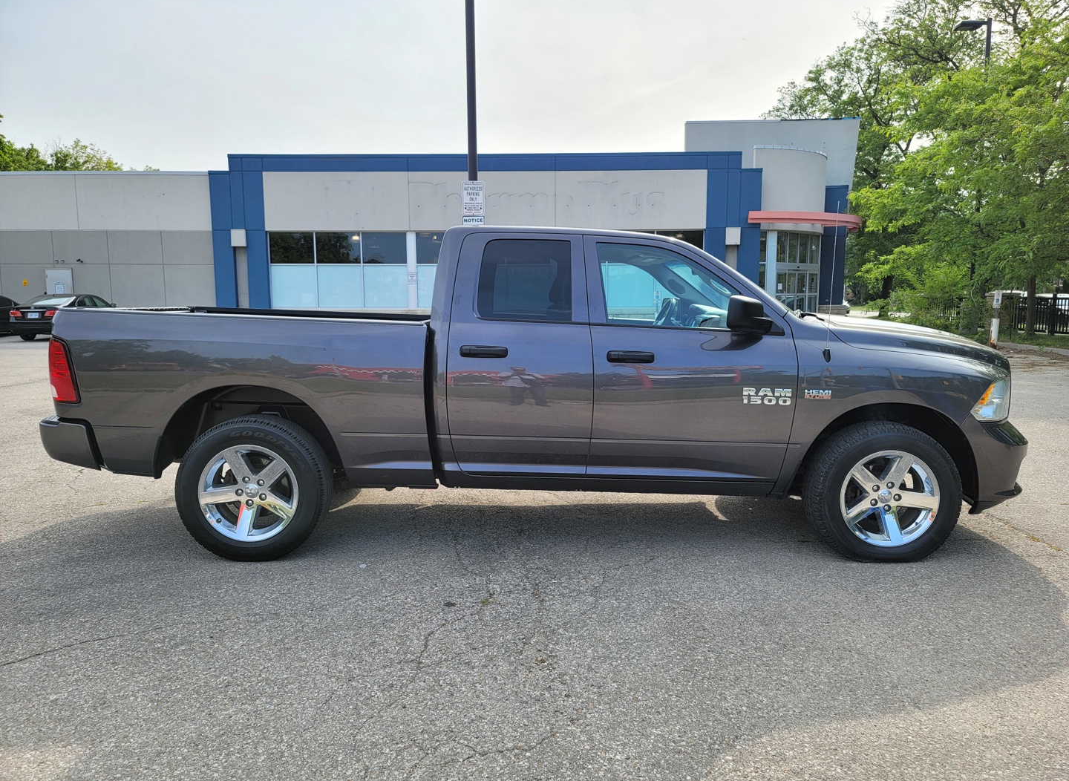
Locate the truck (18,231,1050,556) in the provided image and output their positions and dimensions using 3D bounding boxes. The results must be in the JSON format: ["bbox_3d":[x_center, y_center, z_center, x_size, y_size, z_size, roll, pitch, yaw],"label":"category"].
[{"bbox_3d":[0.077,-0.111,5.227,5.820,1.950,2.080,0,8,1],"label":"truck"}]

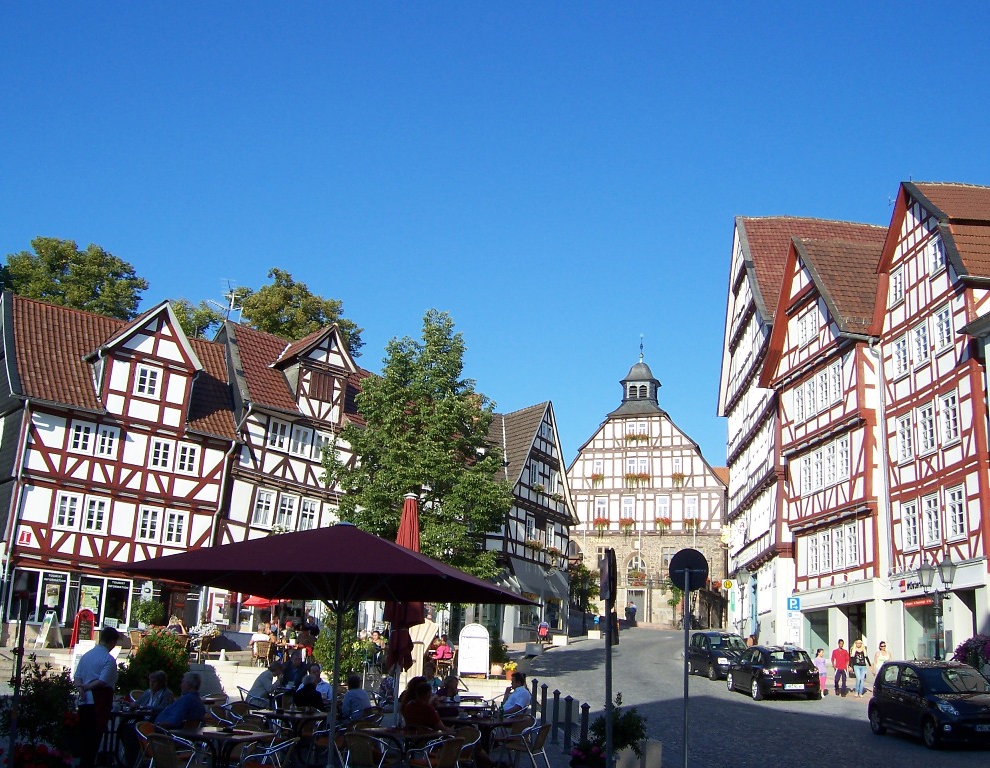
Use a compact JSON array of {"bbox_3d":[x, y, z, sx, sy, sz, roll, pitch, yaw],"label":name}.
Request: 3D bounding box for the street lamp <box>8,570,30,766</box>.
[{"bbox_3d":[-4.944,3.119,10.994,0.240,2.350,0.240,3,-15,0],"label":"street lamp"}]

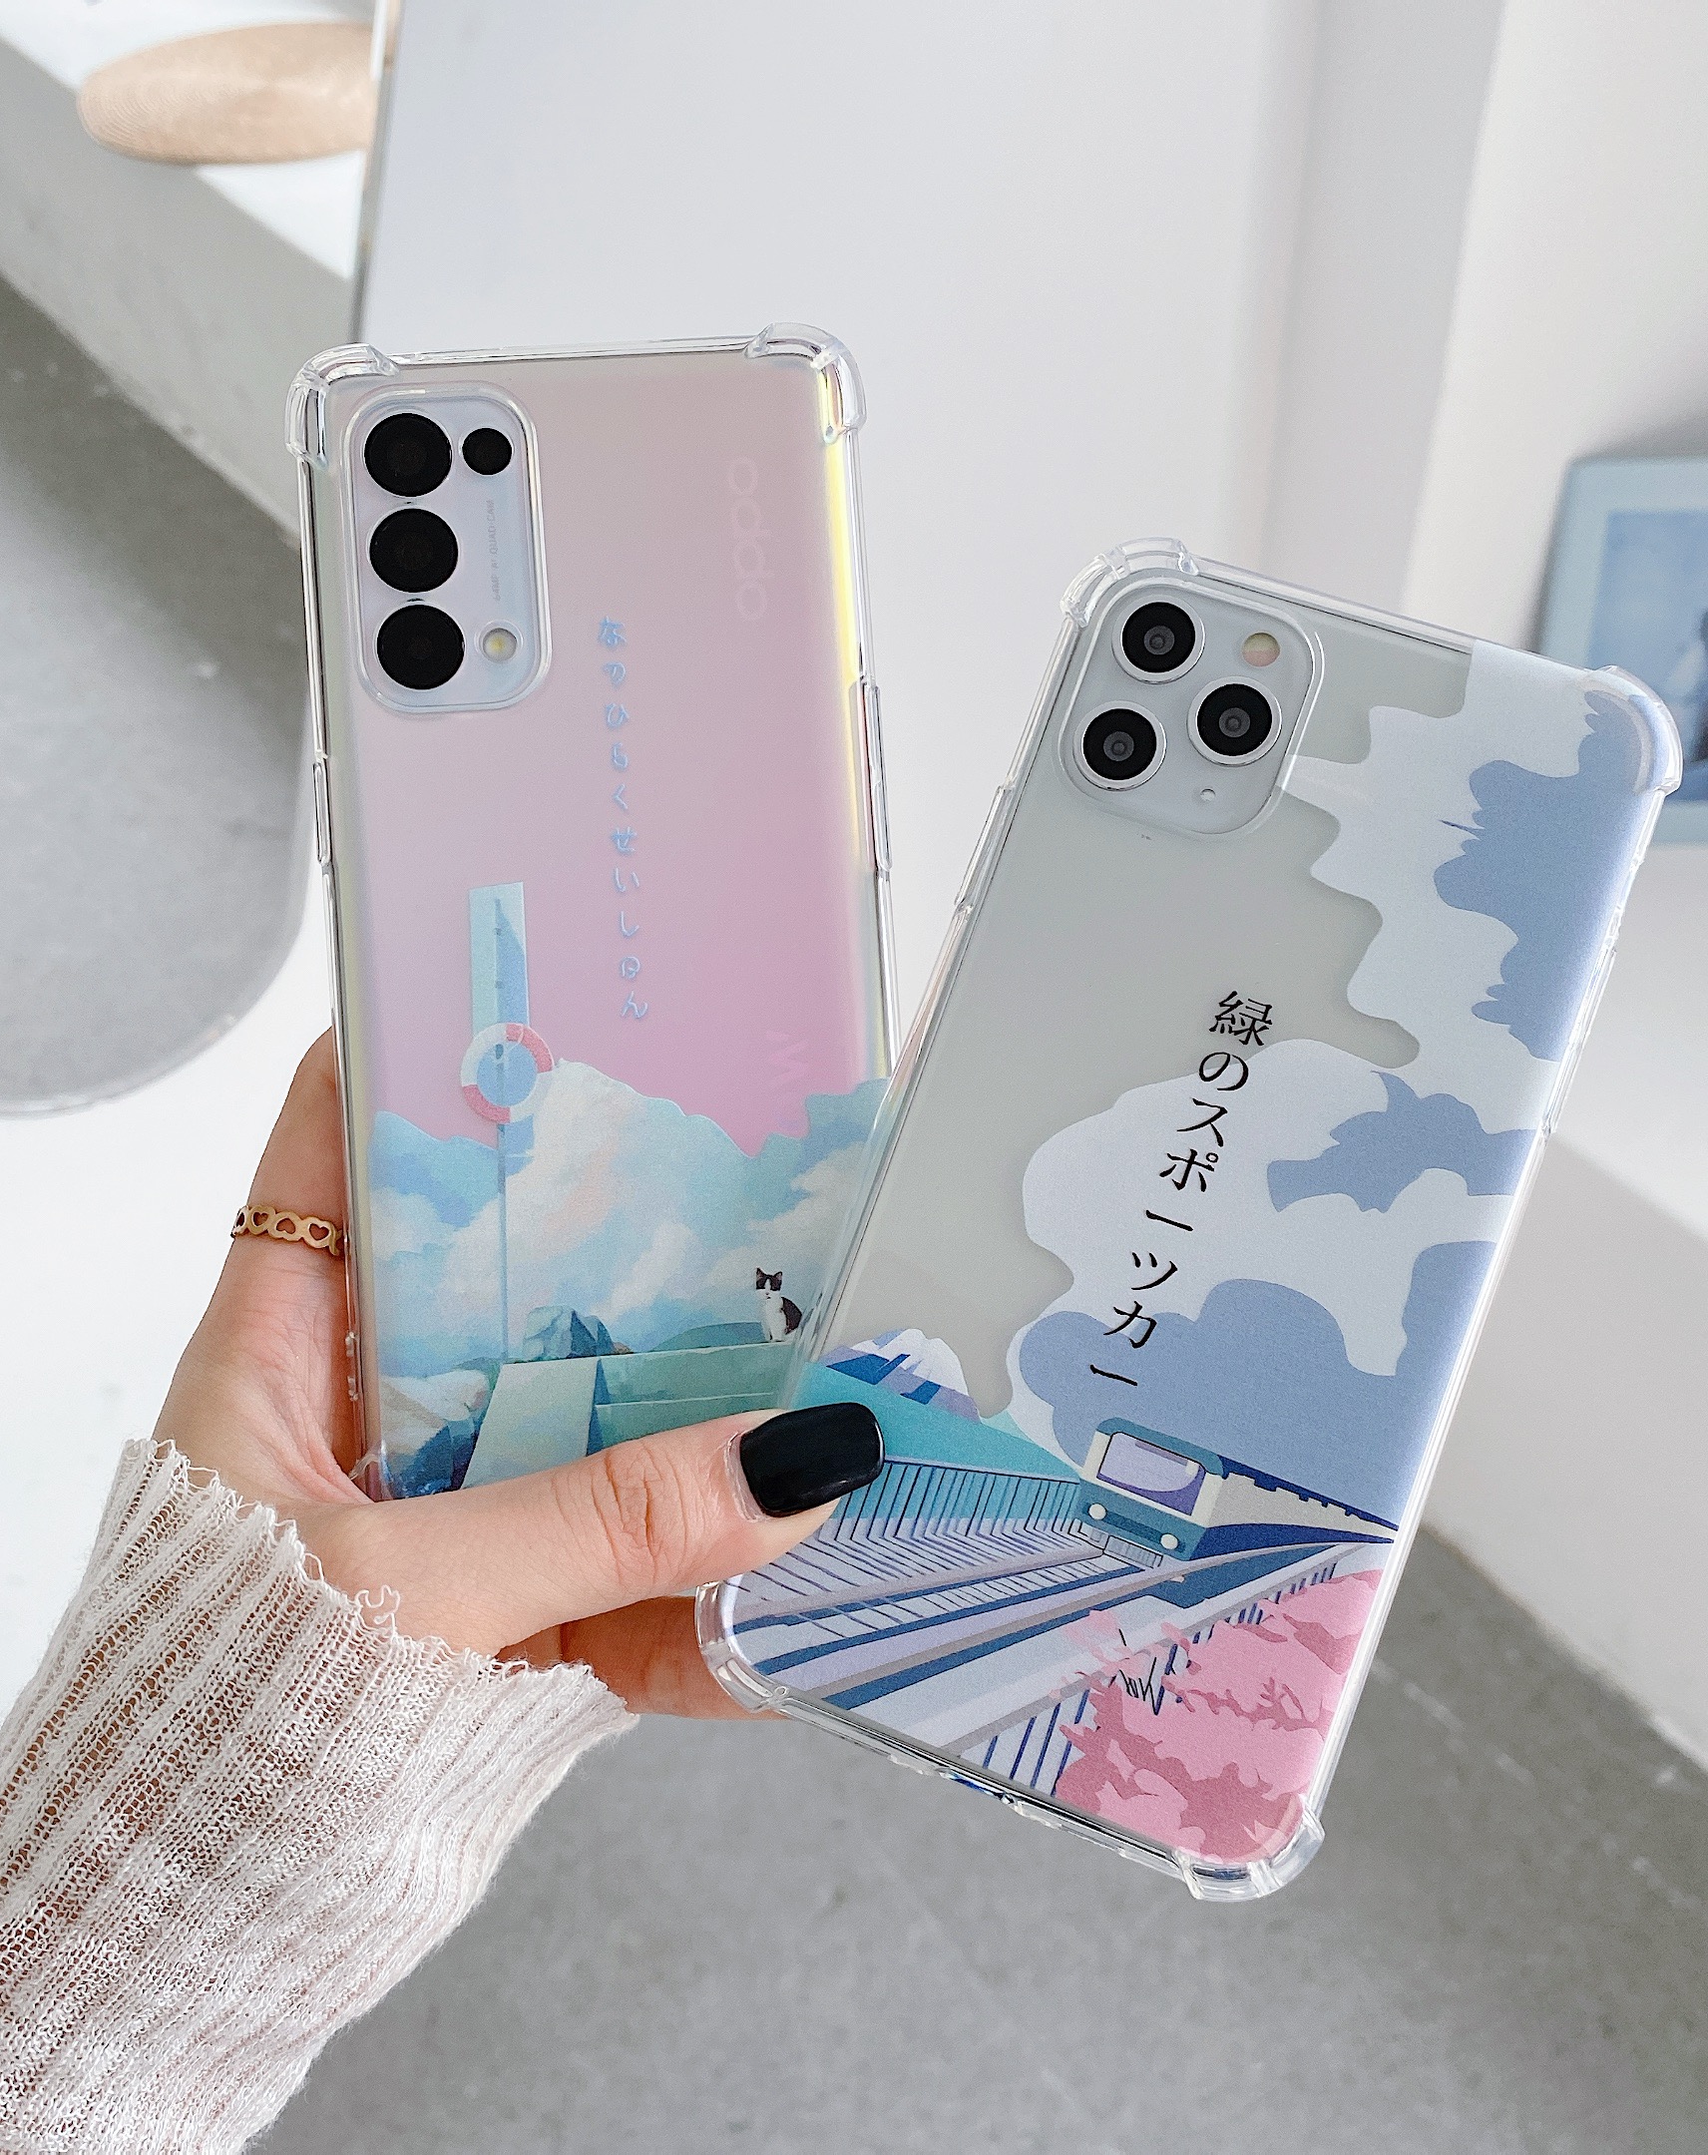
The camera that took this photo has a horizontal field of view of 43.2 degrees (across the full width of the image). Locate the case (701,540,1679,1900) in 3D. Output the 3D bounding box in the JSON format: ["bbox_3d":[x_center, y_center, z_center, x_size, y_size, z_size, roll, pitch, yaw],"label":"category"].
[{"bbox_3d":[0.043,0.013,0.277,0.083,0.011,0.164,19,83,9],"label":"case"}]

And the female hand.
[{"bbox_3d":[-0.040,0.039,0.288,0.070,0.100,0.105,-10,45,56],"label":"female hand"}]

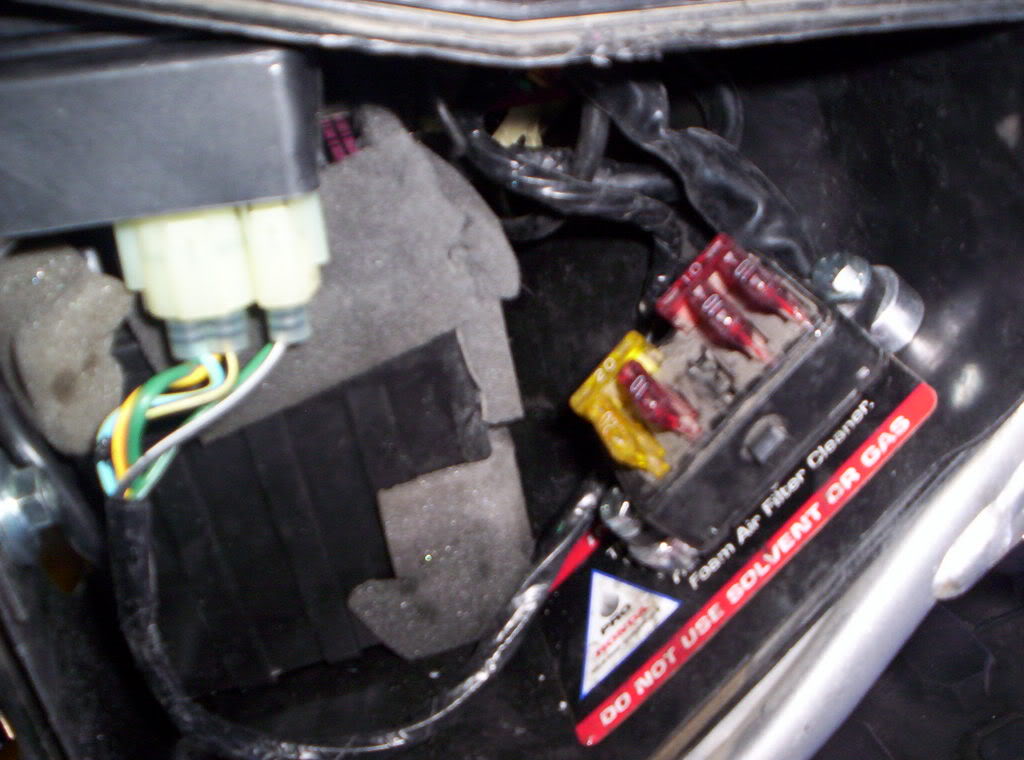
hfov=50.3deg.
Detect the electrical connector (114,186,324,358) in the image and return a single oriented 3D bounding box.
[{"bbox_3d":[-0.052,-0.019,0.198,0.034,0.025,0.017,-12,16,-3],"label":"electrical connector"}]

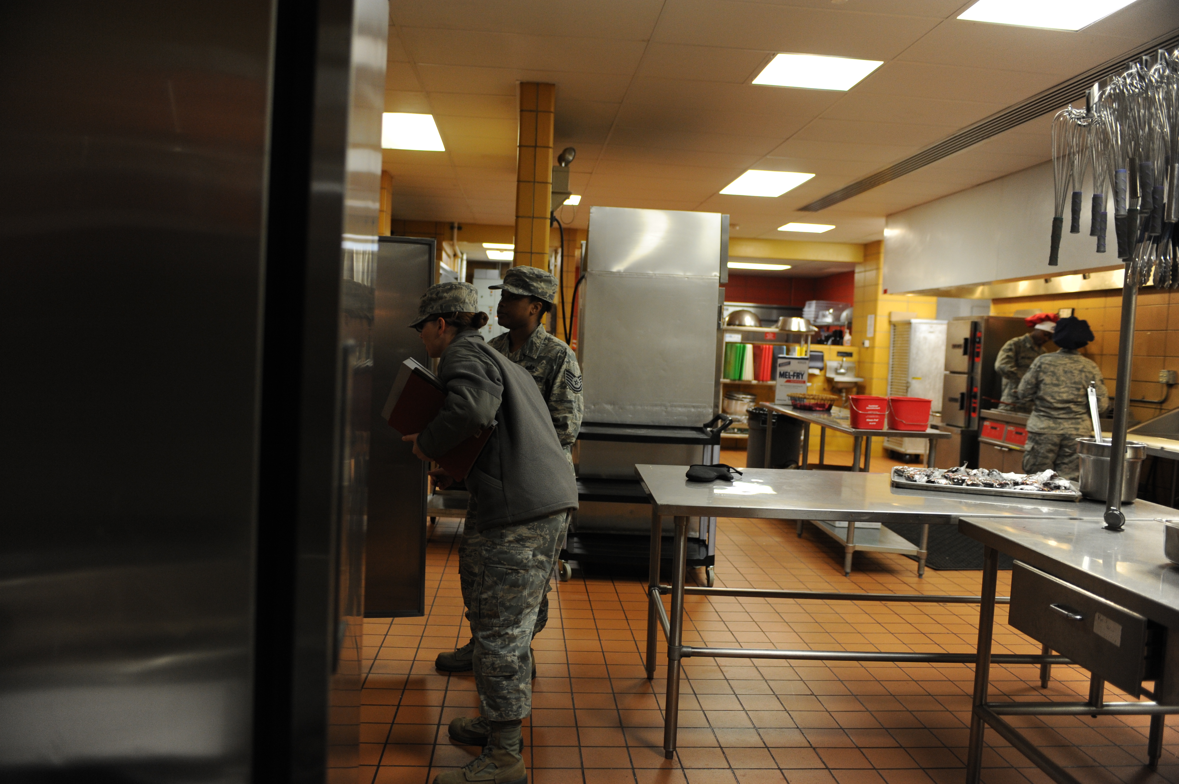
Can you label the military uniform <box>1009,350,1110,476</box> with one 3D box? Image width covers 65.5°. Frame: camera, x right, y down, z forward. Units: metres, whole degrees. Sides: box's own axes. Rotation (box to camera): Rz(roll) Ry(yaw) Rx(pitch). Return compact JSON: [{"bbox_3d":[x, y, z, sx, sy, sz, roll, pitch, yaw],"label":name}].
[{"bbox_3d":[3.219,0.414,6.318,0.570,1.430,0.380,4,4,26],"label":"military uniform"}]

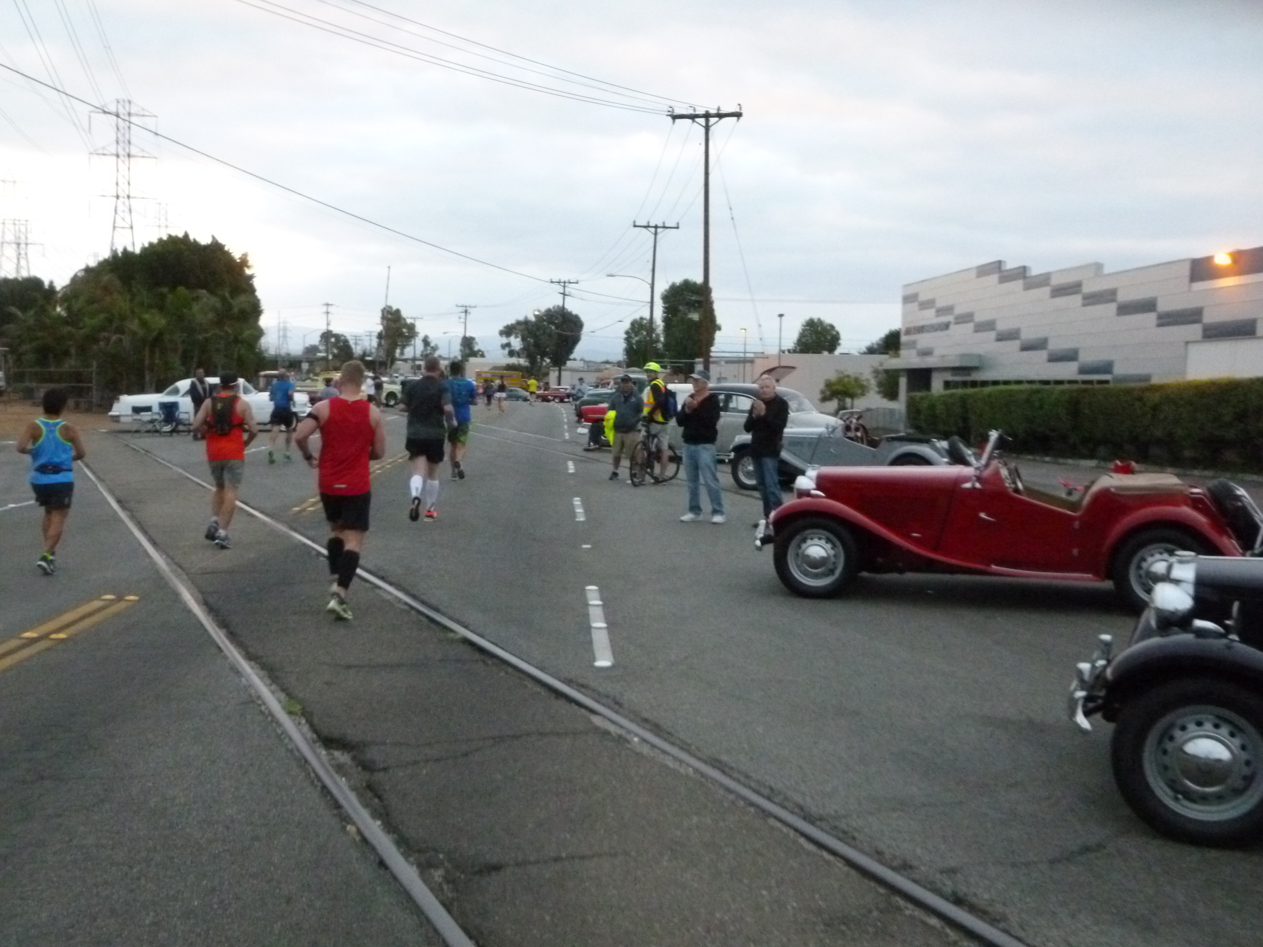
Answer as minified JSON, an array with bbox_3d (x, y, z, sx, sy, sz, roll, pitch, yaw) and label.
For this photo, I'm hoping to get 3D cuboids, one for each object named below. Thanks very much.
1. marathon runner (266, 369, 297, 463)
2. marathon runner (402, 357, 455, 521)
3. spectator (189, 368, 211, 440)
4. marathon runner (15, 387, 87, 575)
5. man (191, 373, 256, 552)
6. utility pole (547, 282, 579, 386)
[{"bbox_3d":[-6.570,-1.075,23.300,0.560,1.750,0.520,1,4,-3],"label":"marathon runner"},{"bbox_3d":[-2.256,-0.390,13.800,0.570,1.840,0.650,0,4,-6],"label":"marathon runner"},{"bbox_3d":[-10.420,-1.670,30.000,0.520,1.750,0.360,-2,5,-36],"label":"spectator"},{"bbox_3d":[-4.915,0.063,10.500,0.600,1.580,0.500,0,4,-12],"label":"marathon runner"},{"bbox_3d":[-3.928,-0.134,12.000,0.620,1.710,0.550,1,4,0],"label":"man"},{"bbox_3d":[-6.912,-13.621,125.448,2.900,11.670,0.350,0,5,-14],"label":"utility pole"}]

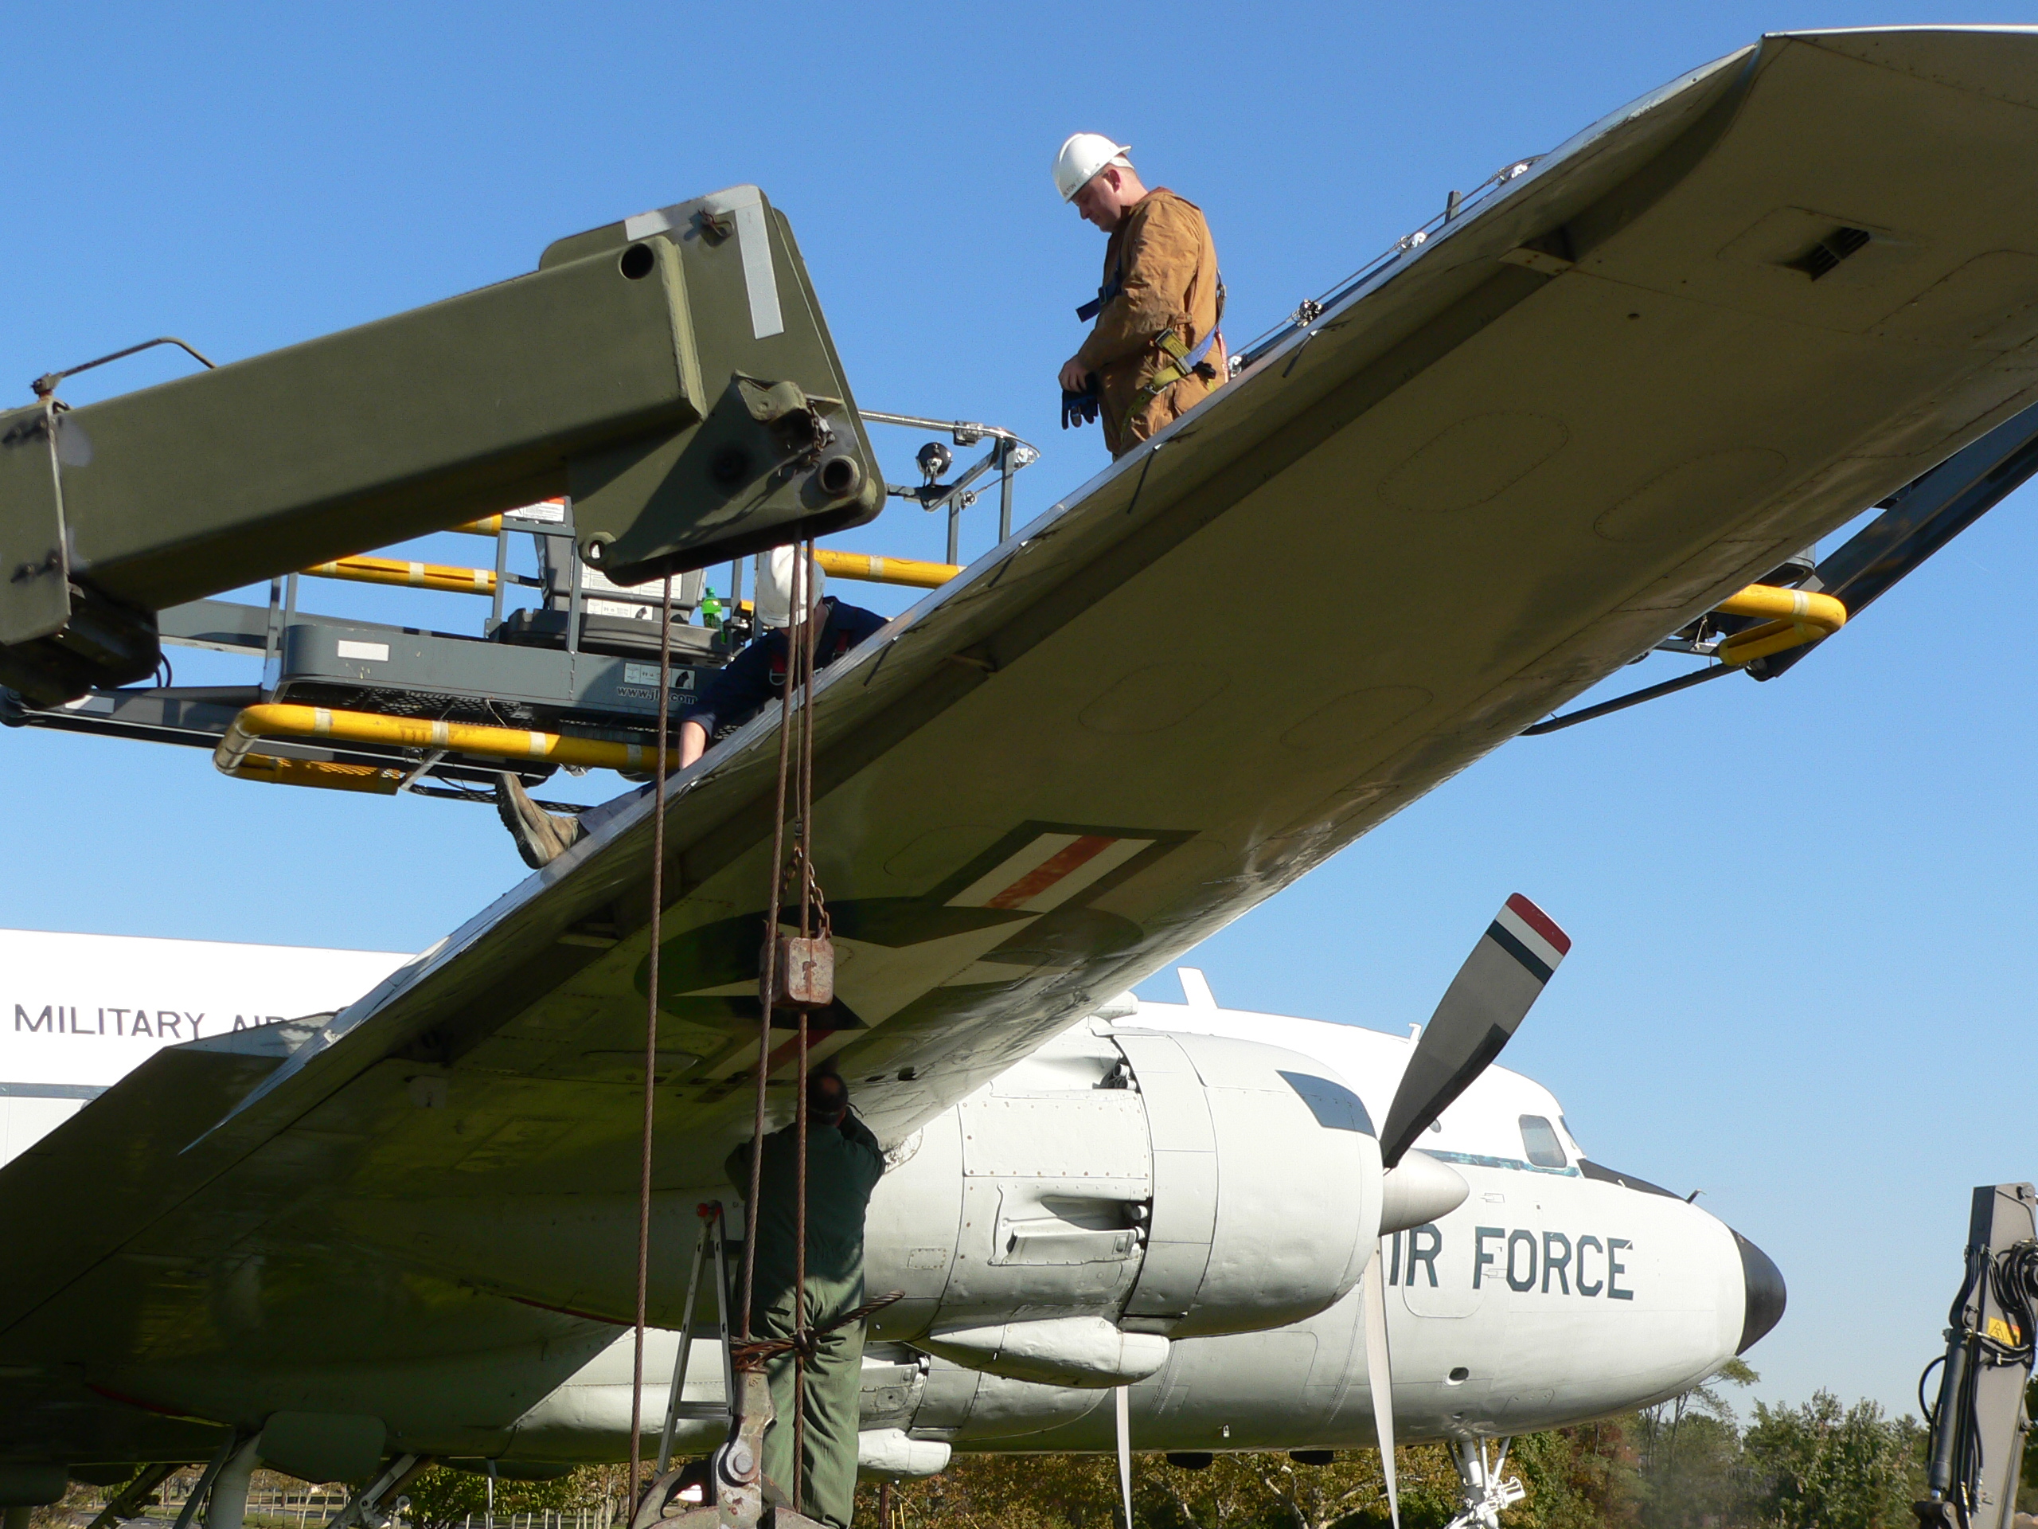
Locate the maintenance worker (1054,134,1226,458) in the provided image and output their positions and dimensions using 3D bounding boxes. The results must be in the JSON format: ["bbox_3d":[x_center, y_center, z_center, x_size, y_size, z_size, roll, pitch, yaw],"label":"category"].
[{"bbox_3d":[0.379,-1.134,9.330,0.540,1.780,0.580,-2,-13,6],"label":"maintenance worker"}]

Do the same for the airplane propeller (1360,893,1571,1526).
[{"bbox_3d":[1.916,2.580,15.240,0.850,3.250,3.600,5,-14,-22],"label":"airplane propeller"}]

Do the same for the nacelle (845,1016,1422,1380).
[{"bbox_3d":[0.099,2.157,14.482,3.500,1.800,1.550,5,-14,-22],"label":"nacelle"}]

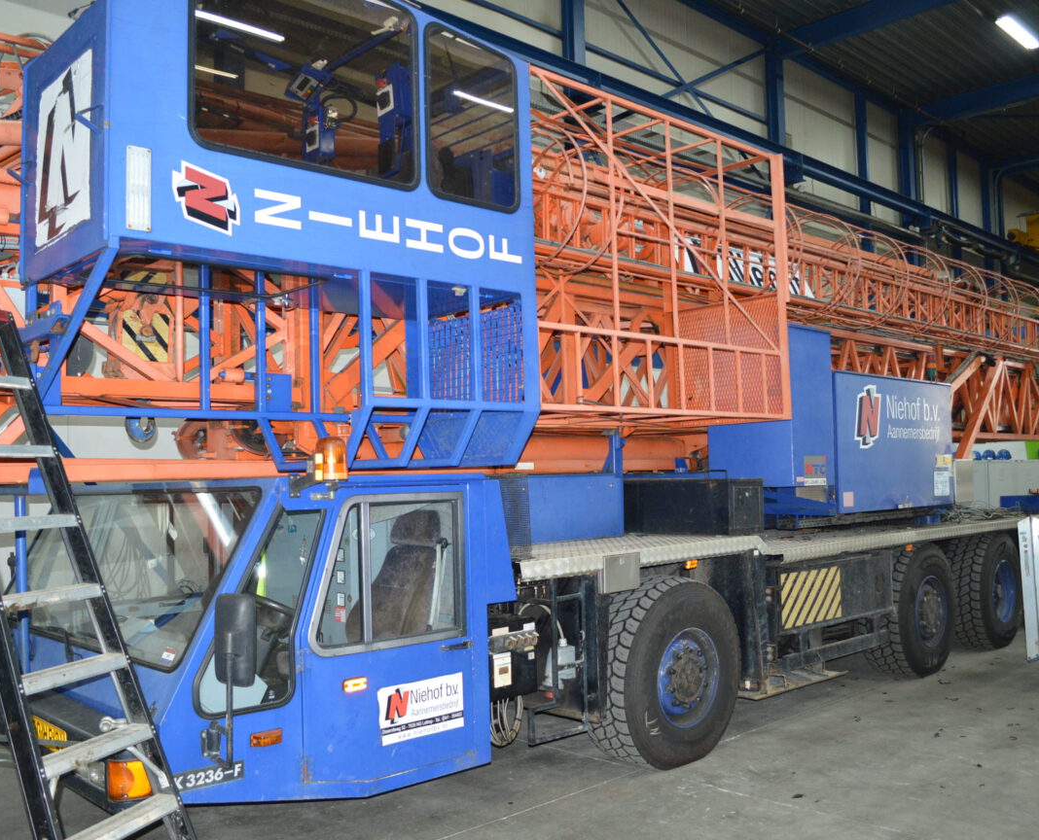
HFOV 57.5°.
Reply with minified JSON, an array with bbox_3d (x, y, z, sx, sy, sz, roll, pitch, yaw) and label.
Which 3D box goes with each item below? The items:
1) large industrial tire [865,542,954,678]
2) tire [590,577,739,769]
[{"bbox_3d":[3.385,1.641,8.279,1.140,1.120,0.420,2,-5,-43],"label":"large industrial tire"},{"bbox_3d":[0.889,1.566,5.966,1.140,1.120,0.420,2,-5,-43],"label":"tire"}]

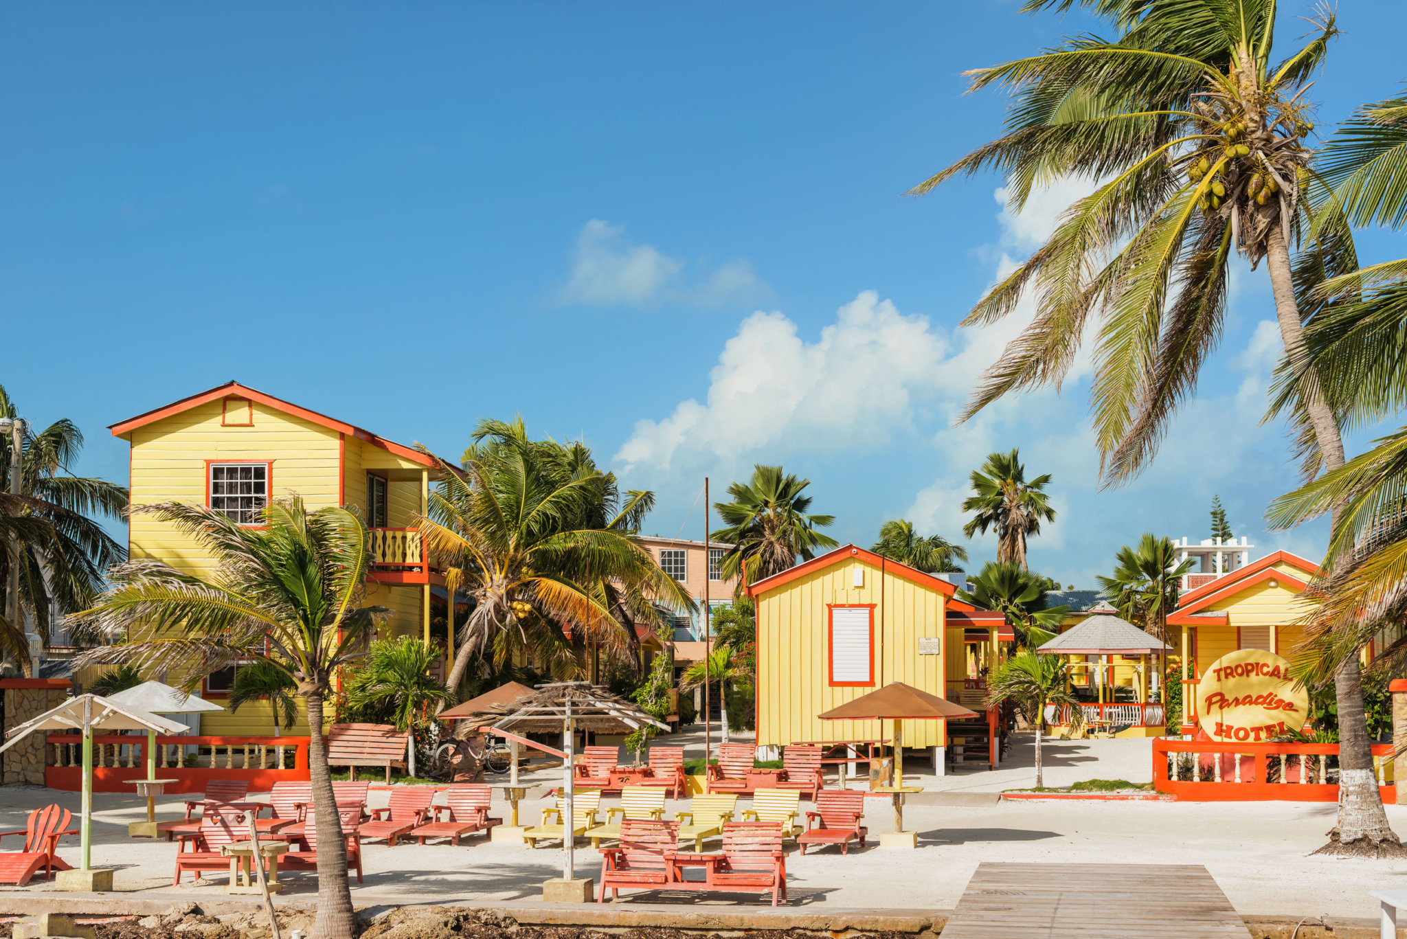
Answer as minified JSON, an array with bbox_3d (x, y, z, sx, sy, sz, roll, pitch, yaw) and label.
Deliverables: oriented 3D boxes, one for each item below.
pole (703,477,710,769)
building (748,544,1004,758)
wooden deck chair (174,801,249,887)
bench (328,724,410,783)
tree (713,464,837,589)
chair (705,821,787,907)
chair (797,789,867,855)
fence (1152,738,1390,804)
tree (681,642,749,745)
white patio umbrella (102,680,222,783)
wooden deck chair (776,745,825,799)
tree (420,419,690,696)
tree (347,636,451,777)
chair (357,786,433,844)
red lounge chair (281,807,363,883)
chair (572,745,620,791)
[{"bbox_3d":[0.057,2.865,33.281,0.080,5.450,0.080,0,-6,0],"label":"pole"},{"bbox_3d":[4.237,4.288,43.771,4.950,4.750,7.000,-1,-6,12],"label":"building"},{"bbox_3d":[-5.530,4.202,22.010,0.700,0.860,0.900,-1,-5,12],"label":"wooden deck chair"},{"bbox_3d":[-6.809,5.606,38.404,1.700,1.120,0.750,-2,-6,19],"label":"bench"},{"bbox_3d":[2.042,3.836,55.897,3.500,8.000,3.500,0,-6,0],"label":"tree"},{"bbox_3d":[0.464,4.068,20.284,0.800,0.820,0.800,-1,-6,9],"label":"chair"},{"bbox_3d":[1.700,4.583,25.489,0.740,0.730,1.900,-1,-6,13],"label":"chair"},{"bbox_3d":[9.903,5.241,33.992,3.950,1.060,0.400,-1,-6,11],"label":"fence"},{"bbox_3d":[0.250,4.716,38.521,1.500,2.550,1.500,0,-6,0],"label":"tree"},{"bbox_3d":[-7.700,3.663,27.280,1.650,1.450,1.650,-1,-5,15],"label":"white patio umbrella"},{"bbox_3d":[1.573,4.924,31.600,0.680,0.920,0.820,-1,-6,13],"label":"wooden deck chair"},{"bbox_3d":[-3.150,2.693,41.642,5.800,7.500,5.600,0,-6,0],"label":"tree"},{"bbox_3d":[-6.150,4.702,39.034,2.000,2.850,2.000,0,-5,0],"label":"tree"},{"bbox_3d":[-3.930,4.364,24.634,0.720,0.720,1.850,-1,-6,11],"label":"chair"},{"bbox_3d":[-4.320,4.193,21.910,0.700,0.860,0.900,-1,-5,12],"label":"red lounge chair"},{"bbox_3d":[-1.780,4.996,32.300,0.680,0.900,0.820,-1,-6,13],"label":"chair"}]

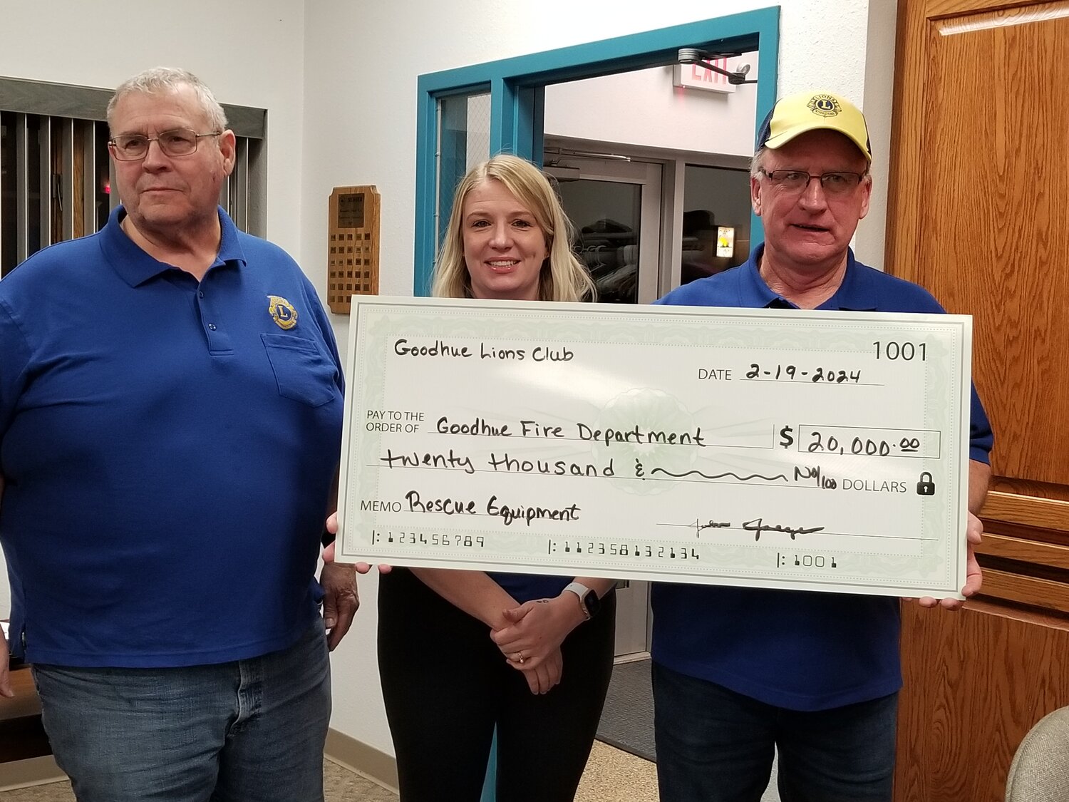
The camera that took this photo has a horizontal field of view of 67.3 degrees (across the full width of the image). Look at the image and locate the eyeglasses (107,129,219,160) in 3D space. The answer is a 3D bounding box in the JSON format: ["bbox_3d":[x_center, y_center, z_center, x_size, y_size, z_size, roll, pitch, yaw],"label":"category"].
[{"bbox_3d":[-0.598,-0.420,1.321,0.143,0.044,0.138,-4,15,-2],"label":"eyeglasses"}]

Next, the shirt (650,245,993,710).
[{"bbox_3d":[0.452,0.105,1.355,0.590,0.735,0.330,2,3,13],"label":"shirt"}]

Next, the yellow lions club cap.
[{"bbox_3d":[0.457,-0.446,1.310,0.178,0.138,0.270,4,7,12],"label":"yellow lions club cap"}]

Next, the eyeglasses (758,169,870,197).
[{"bbox_3d":[0.454,-0.357,1.316,0.146,0.042,0.140,3,14,15],"label":"eyeglasses"}]

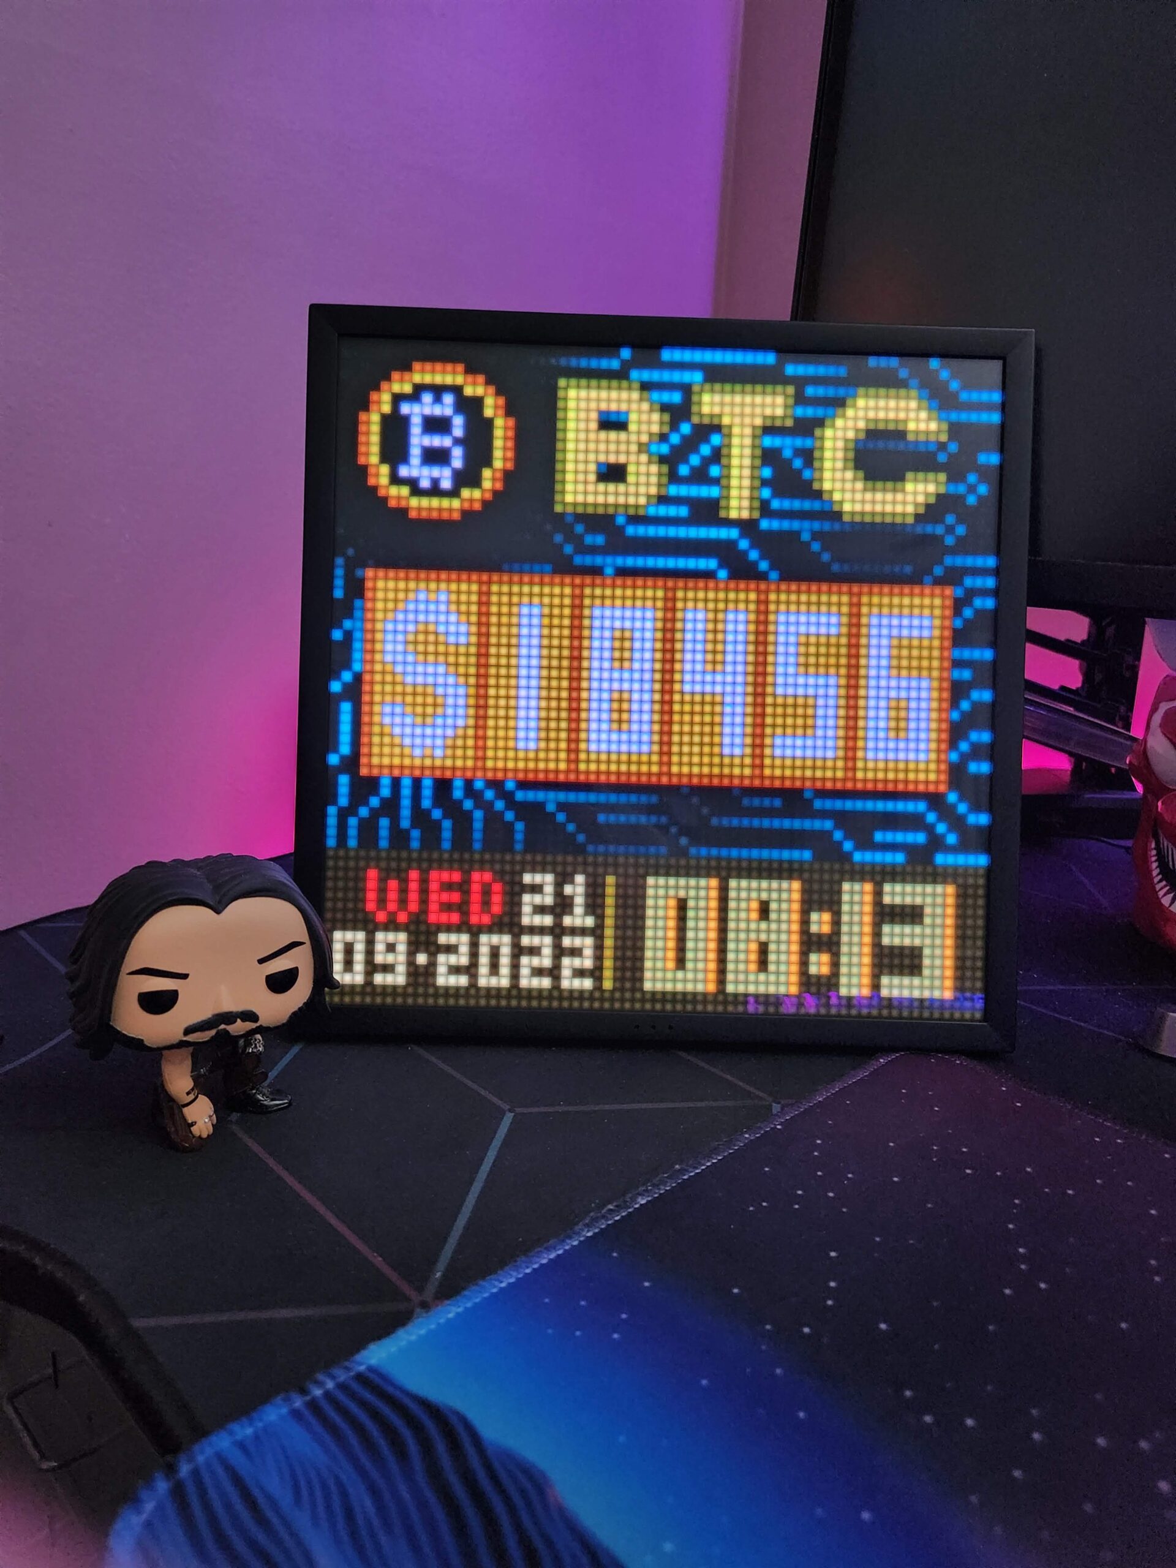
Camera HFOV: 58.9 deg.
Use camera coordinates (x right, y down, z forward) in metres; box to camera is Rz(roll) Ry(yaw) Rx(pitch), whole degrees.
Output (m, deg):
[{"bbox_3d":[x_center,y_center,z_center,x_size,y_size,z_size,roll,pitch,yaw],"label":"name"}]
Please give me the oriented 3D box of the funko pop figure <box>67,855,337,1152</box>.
[{"bbox_3d":[-0.117,0.064,0.327,0.076,0.078,0.070,-8,20,-29],"label":"funko pop figure"}]

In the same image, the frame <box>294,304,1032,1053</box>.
[{"bbox_3d":[0.028,-0.036,0.388,0.263,0.263,0.024,1,0,-2],"label":"frame"}]

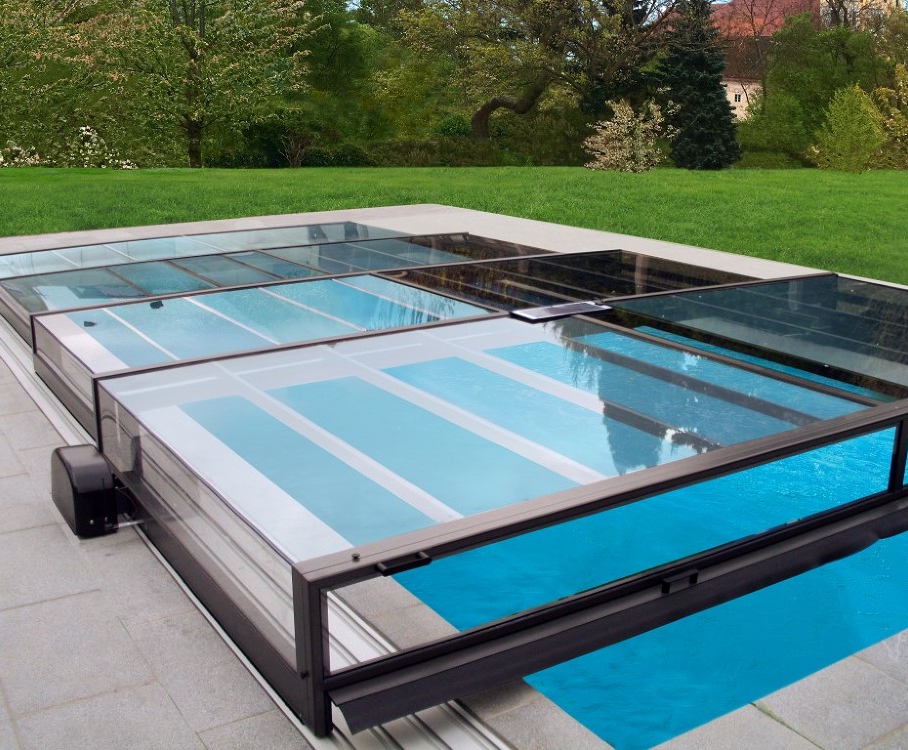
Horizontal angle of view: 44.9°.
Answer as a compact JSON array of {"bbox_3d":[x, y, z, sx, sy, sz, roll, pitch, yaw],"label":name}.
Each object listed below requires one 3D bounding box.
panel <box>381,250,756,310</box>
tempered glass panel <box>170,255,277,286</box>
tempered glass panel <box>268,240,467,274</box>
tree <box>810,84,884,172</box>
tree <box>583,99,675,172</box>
[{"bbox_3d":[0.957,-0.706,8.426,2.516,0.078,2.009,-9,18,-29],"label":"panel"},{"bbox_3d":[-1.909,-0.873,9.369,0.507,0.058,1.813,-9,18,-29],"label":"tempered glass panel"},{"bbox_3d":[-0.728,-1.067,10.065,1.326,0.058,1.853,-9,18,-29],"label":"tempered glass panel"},{"bbox_3d":[8.075,-5.032,22.295,1.511,1.676,1.435,5,16,19],"label":"tree"},{"bbox_3d":[3.618,-4.959,22.562,1.883,1.403,1.789,2,16,9],"label":"tree"}]

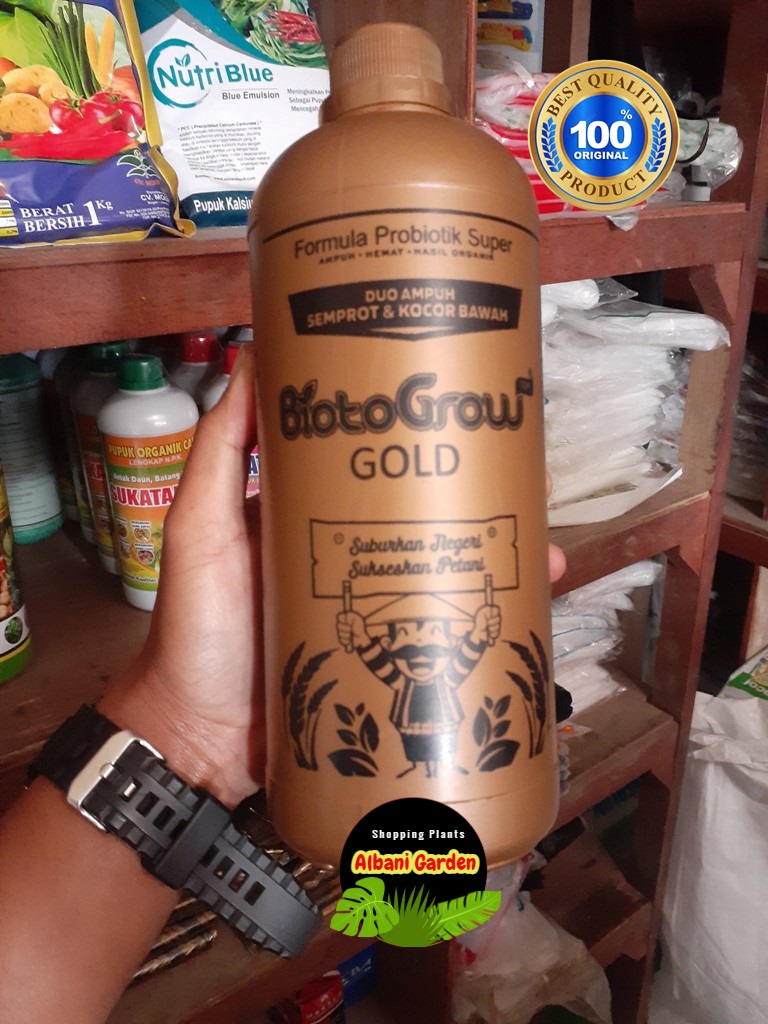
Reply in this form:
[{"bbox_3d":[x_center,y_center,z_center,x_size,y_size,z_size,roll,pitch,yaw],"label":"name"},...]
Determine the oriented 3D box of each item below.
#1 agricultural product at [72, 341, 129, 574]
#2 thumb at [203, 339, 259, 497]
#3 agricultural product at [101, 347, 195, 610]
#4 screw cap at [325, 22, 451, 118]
[{"bbox_3d":[-0.263,-0.056,0.821,0.088,0.228,0.088,-7,22,-15],"label":"agricultural product"},{"bbox_3d":[-0.050,-0.030,0.256,0.021,0.051,0.022,11,-3,-24],"label":"thumb"},{"bbox_3d":[-0.211,-0.029,0.746,0.088,0.228,0.088,-7,22,-15],"label":"agricultural product"},{"bbox_3d":[0.002,-0.127,0.244,0.039,0.024,0.039,-2,1,0],"label":"screw cap"}]

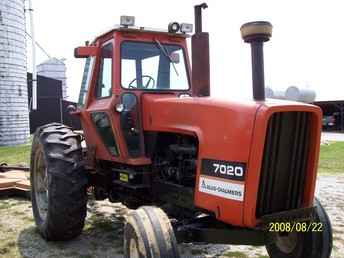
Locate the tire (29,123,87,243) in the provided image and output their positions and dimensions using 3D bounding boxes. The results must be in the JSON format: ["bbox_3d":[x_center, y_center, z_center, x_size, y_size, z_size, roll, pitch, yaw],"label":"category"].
[{"bbox_3d":[-1.746,0.764,5.676,0.510,1.740,1.740,-2,1,-27],"label":"tire"}]

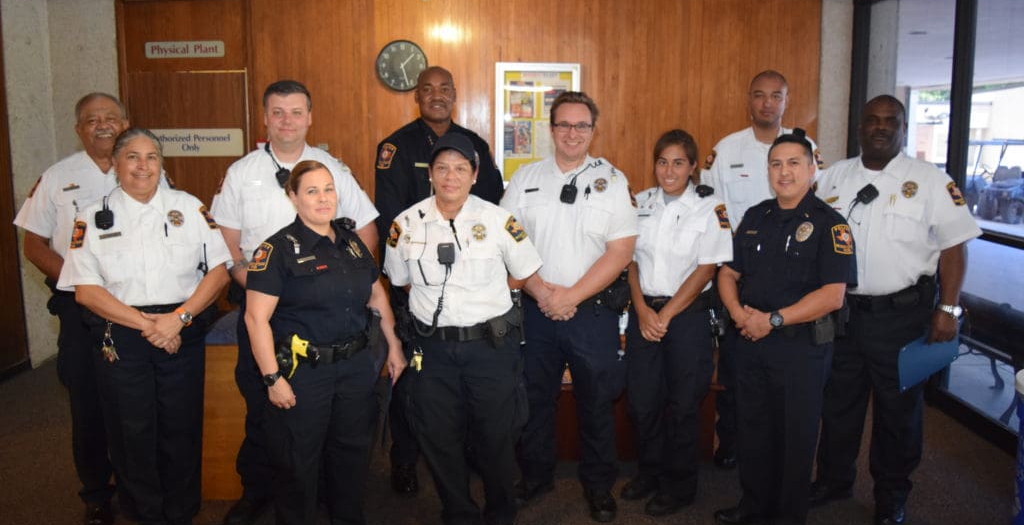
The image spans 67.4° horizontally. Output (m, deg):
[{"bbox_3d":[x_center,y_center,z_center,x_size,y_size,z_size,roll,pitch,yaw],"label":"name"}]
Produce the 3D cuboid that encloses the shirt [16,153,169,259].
[{"bbox_3d":[-1.673,-0.174,3.100,0.590,0.570,0.310,-5,10,-28],"label":"shirt"}]

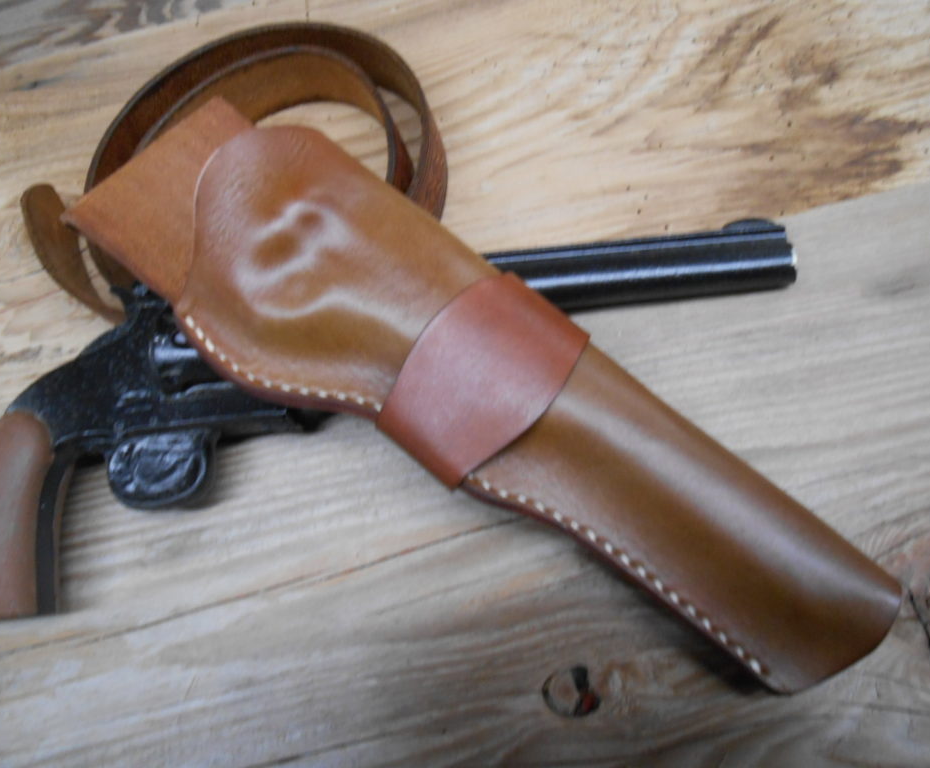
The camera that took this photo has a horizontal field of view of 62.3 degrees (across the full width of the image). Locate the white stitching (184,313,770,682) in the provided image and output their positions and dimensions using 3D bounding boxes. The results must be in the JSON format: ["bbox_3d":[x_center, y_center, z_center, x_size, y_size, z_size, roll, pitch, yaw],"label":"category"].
[{"bbox_3d":[0.000,0.032,0.246,0.215,0.010,0.018,31,66,7],"label":"white stitching"}]

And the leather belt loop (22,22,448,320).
[{"bbox_3d":[-0.092,-0.083,0.319,0.163,0.032,0.136,-18,63,-9],"label":"leather belt loop"}]

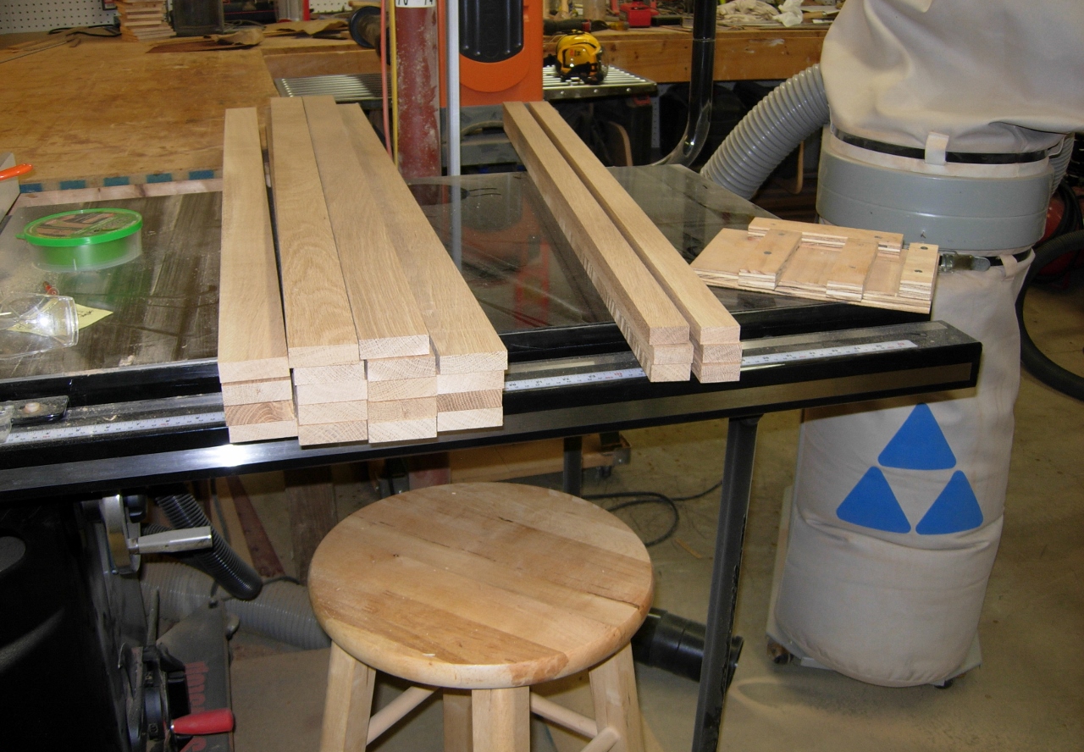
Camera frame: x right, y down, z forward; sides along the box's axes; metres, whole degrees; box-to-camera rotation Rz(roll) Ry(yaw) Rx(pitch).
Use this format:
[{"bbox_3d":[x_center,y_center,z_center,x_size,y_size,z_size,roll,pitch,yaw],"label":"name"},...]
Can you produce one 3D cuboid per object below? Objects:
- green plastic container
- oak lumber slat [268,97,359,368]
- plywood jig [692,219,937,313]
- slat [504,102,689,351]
[{"bbox_3d":[-0.549,-0.164,1.357,0.144,0.042,0.142,-6,24,-14],"label":"green plastic container"},{"bbox_3d":[-0.305,-0.245,1.411,0.054,0.017,1.218,-5,23,-12],"label":"oak lumber slat"},{"bbox_3d":[0.312,-0.126,1.276,0.265,0.036,0.220,9,25,19],"label":"plywood jig"},{"bbox_3d":[0.030,-0.269,1.553,0.036,0.017,1.209,-3,23,-7],"label":"slat"}]

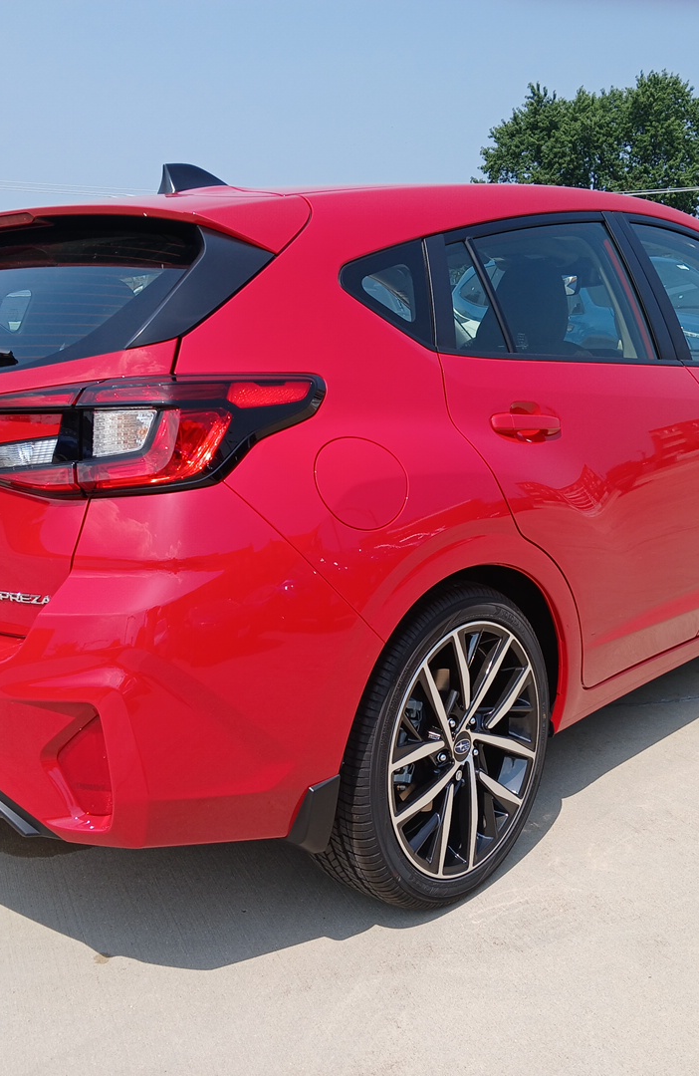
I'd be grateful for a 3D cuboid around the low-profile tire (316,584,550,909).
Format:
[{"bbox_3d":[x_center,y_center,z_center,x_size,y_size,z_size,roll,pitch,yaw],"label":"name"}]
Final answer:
[{"bbox_3d":[0.145,0.383,2.086,0.228,0.635,0.635,8,14,42],"label":"low-profile tire"}]

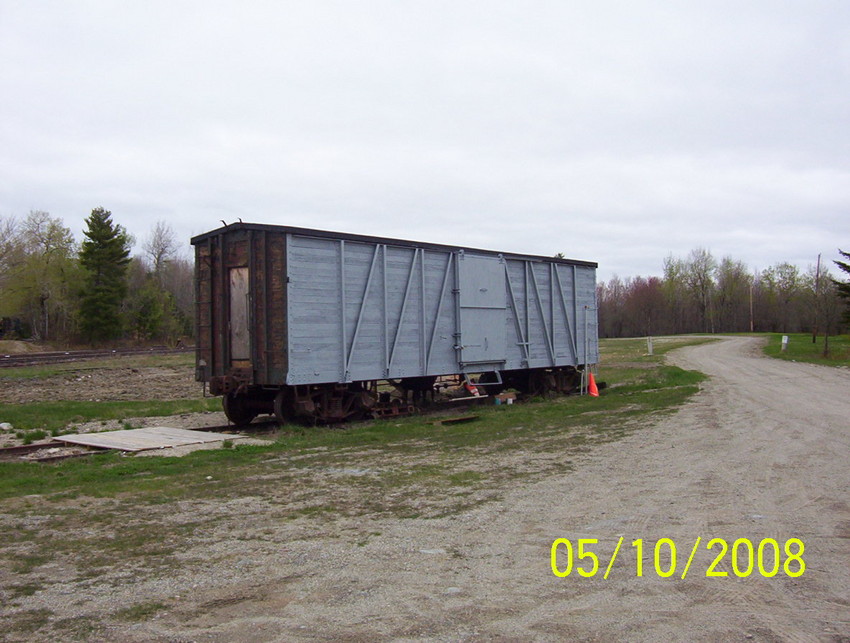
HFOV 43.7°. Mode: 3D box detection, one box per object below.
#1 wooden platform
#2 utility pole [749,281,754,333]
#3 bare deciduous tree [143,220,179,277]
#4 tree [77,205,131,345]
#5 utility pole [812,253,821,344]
[{"bbox_3d":[-4.880,2.110,18.750,3.050,0.120,2.450,-1,-1,39],"label":"wooden platform"},{"bbox_3d":[57.061,-2.445,185.000,0.300,8.800,0.300,-1,-1,0],"label":"utility pole"},{"bbox_3d":[-28.967,-4.600,116.000,4.600,13.300,4.600,-1,-1,0],"label":"bare deciduous tree"},{"bbox_3d":[-32.679,-4.792,108.000,5.300,13.900,5.300,-1,-1,0],"label":"tree"},{"bbox_3d":[37.701,-2.215,102.000,0.300,8.900,0.300,-1,-1,0],"label":"utility pole"}]

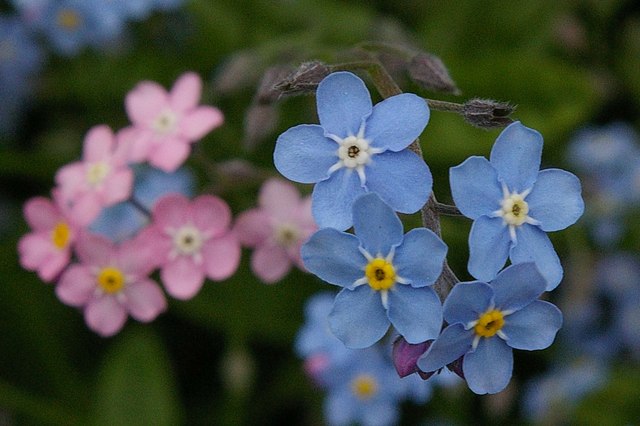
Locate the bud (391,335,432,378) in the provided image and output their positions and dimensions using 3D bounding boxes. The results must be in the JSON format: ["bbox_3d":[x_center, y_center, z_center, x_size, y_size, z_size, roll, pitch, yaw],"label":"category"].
[{"bbox_3d":[0.006,0.008,0.087,0.002,0.003,0.002,14,-16,0],"label":"bud"}]

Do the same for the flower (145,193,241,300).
[{"bbox_3d":[-0.010,0.003,0.117,0.008,0.009,0.003,0,3,0],"label":"flower"}]

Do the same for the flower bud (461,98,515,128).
[{"bbox_3d":[0.010,-0.006,0.088,0.003,0.002,0.002,6,0,6],"label":"flower bud"}]

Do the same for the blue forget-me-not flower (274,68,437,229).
[{"bbox_3d":[0.002,-0.004,0.087,0.009,0.010,0.003,0,-7,0],"label":"blue forget-me-not flower"}]

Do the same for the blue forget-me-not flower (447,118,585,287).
[{"bbox_3d":[0.012,0.000,0.087,0.009,0.010,0.003,-9,-1,-27],"label":"blue forget-me-not flower"}]

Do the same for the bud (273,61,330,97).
[{"bbox_3d":[-0.001,-0.008,0.089,0.004,0.002,0.002,-25,0,-6],"label":"bud"}]

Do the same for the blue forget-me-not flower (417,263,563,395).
[{"bbox_3d":[0.010,0.007,0.086,0.009,0.009,0.003,-7,22,-23],"label":"blue forget-me-not flower"}]

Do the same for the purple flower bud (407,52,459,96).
[{"bbox_3d":[0.007,-0.009,0.093,0.004,0.002,0.002,37,0,0],"label":"purple flower bud"}]

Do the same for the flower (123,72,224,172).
[{"bbox_3d":[-0.012,-0.007,0.118,0.009,0.008,0.003,6,-13,19],"label":"flower"}]

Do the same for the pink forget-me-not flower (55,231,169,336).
[{"bbox_3d":[-0.017,0.006,0.116,0.009,0.008,0.003,2,6,6],"label":"pink forget-me-not flower"}]

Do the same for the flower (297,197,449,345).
[{"bbox_3d":[0.003,0.003,0.085,0.008,0.009,0.003,0,2,-1],"label":"flower"}]

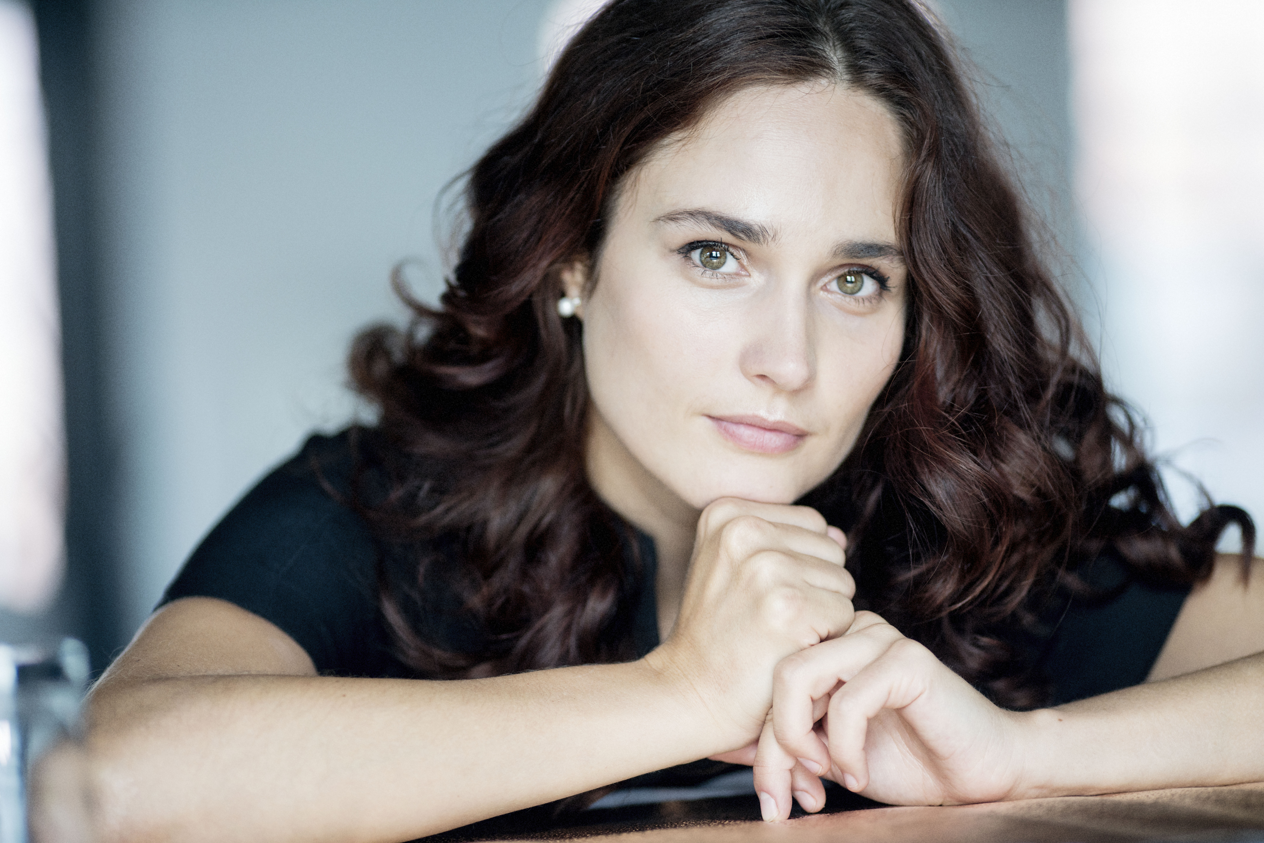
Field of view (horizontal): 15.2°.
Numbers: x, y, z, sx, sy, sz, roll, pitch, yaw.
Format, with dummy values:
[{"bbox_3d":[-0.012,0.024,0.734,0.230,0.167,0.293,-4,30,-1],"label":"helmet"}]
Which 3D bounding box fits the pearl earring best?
[{"bbox_3d":[-0.028,-0.051,2.090,0.009,0.009,0.009,-1,3,0],"label":"pearl earring"}]

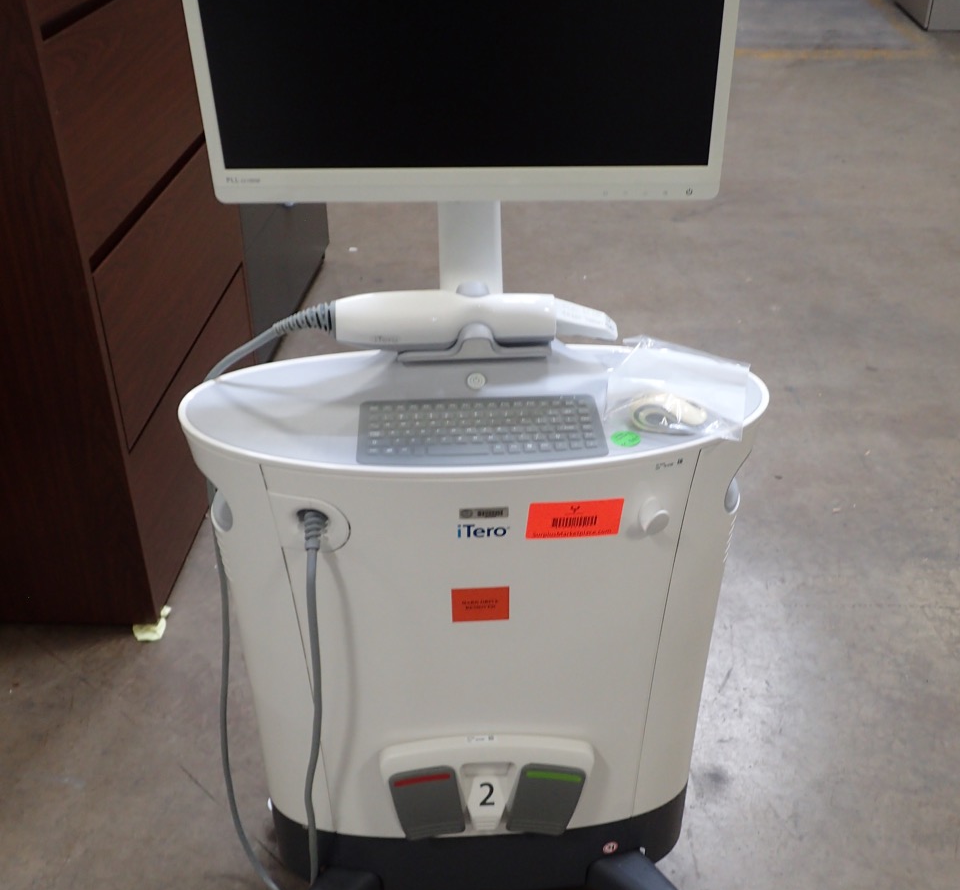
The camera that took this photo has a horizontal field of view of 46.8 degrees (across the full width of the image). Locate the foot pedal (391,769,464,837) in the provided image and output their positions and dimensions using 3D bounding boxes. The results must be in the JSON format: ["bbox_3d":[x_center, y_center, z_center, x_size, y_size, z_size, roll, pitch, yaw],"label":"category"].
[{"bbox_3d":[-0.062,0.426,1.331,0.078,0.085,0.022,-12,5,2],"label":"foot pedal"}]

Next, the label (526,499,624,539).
[{"bbox_3d":[0.100,0.078,1.163,0.102,0.044,0.003,-2,30,-12],"label":"label"}]

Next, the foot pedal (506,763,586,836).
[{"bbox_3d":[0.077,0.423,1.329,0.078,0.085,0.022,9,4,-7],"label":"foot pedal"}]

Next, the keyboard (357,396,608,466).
[{"bbox_3d":[0.001,-0.015,1.220,0.268,0.011,0.135,-2,31,-2],"label":"keyboard"}]

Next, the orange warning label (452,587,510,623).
[{"bbox_3d":[0.001,0.175,1.214,0.063,0.046,0.003,-2,30,-3],"label":"orange warning label"}]

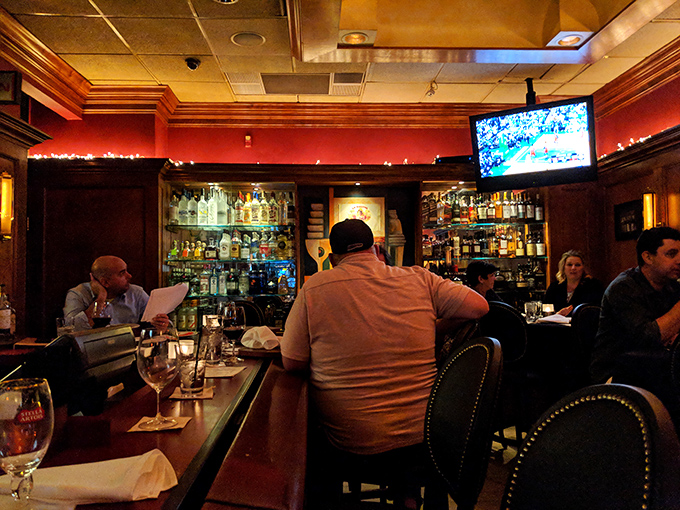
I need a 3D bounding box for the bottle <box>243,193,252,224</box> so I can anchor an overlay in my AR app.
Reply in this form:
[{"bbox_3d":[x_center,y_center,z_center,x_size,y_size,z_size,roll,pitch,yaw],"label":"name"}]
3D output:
[{"bbox_3d":[-0.883,-0.442,5.076,0.081,0.306,0.081,0,-2,-2],"label":"bottle"}]

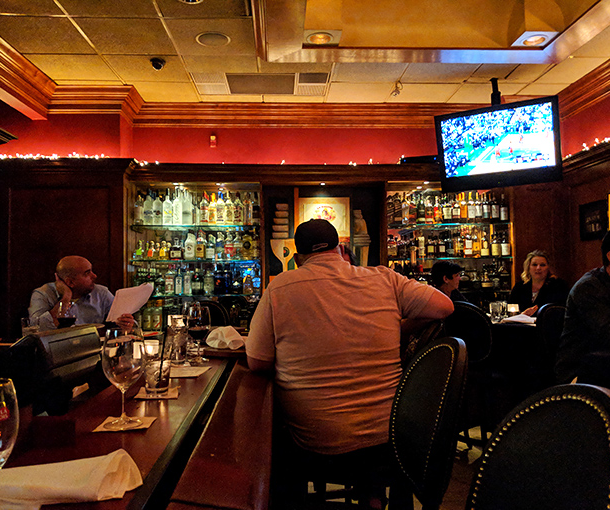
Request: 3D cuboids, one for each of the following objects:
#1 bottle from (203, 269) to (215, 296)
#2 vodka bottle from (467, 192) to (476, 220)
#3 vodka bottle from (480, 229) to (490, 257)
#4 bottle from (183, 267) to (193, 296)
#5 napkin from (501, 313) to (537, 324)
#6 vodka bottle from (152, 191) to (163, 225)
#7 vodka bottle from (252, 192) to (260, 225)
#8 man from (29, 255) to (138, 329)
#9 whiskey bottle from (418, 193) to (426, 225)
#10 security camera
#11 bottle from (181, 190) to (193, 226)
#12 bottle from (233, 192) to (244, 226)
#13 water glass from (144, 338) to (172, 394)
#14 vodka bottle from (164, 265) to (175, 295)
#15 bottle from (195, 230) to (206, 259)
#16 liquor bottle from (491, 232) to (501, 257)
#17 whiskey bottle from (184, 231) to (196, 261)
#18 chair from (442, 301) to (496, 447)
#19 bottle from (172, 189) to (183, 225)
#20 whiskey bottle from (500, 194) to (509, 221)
[{"bbox_3d":[-0.918,0.271,5.108,0.098,0.260,0.085,-1,-1,-3],"label":"bottle"},{"bbox_3d":[1.644,-0.466,5.222,0.079,0.298,0.079,0,-2,-2],"label":"vodka bottle"},{"bbox_3d":[1.768,-0.118,5.210,0.084,0.280,0.082,-1,-2,-2],"label":"vodka bottle"},{"bbox_3d":[-1.125,0.265,5.120,0.080,0.265,0.078,-1,-2,-2],"label":"bottle"},{"bbox_3d":[1.559,0.470,3.864,0.240,0.050,0.210,-1,-2,22],"label":"napkin"},{"bbox_3d":[-1.396,-0.452,5.050,0.090,0.333,0.090,0,-2,-2],"label":"vodka bottle"},{"bbox_3d":[-0.478,-0.448,5.147,0.080,0.315,0.080,-1,-1,-3],"label":"vodka bottle"},{"bbox_3d":[-1.420,0.644,3.325,0.680,1.280,0.720,1,-3,-22],"label":"man"},{"bbox_3d":[1.151,-0.450,5.251,0.083,0.298,0.083,-1,-1,-3],"label":"whiskey bottle"},{"bbox_3d":[-1.172,-1.510,4.230,0.122,0.088,0.122,-1,-2,-3],"label":"security camera"},{"bbox_3d":[-1.134,-0.453,5.117,0.090,0.345,0.088,-1,-1,-3],"label":"bottle"},{"bbox_3d":[-0.652,-0.453,5.200,0.086,0.310,0.086,0,-2,-3],"label":"bottle"},{"bbox_3d":[-0.436,0.331,1.577,0.082,0.150,0.082,-1,-1,-3],"label":"water glass"},{"bbox_3d":[-1.323,0.242,5.200,0.088,0.290,0.085,0,-2,-3],"label":"vodka bottle"},{"bbox_3d":[-1.006,-0.097,5.120,0.088,0.280,0.084,-1,-2,-2],"label":"bottle"},{"bbox_3d":[1.878,-0.101,5.210,0.085,0.255,0.082,-1,-2,-2],"label":"liquor bottle"},{"bbox_3d":[-1.125,-0.091,5.200,0.098,0.290,0.090,0,-2,-3],"label":"whiskey bottle"},{"bbox_3d":[1.320,0.975,4.142,0.470,1.220,0.540,-2,-3,34],"label":"chair"},{"bbox_3d":[-1.227,-0.465,5.113,0.090,0.350,0.088,-1,-1,-3],"label":"bottle"},{"bbox_3d":[1.965,-0.458,5.218,0.084,0.285,0.084,0,-2,-2],"label":"whiskey bottle"}]

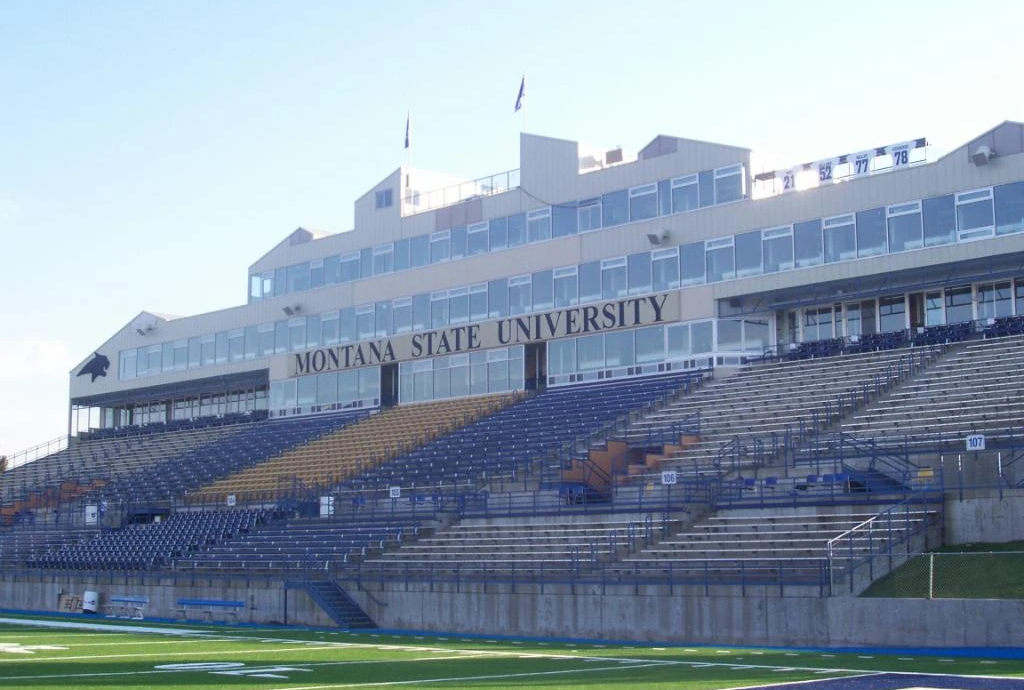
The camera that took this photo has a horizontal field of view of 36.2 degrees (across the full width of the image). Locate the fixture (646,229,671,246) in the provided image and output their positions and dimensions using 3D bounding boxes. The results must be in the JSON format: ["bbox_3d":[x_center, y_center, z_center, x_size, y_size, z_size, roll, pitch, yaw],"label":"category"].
[{"bbox_3d":[6.786,-4.908,72.576,0.950,0.600,0.600,7,-10,-44],"label":"fixture"}]

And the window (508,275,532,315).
[{"bbox_3d":[0.429,-2.534,79.513,0.150,1.980,1.694,7,-10,-44],"label":"window"}]

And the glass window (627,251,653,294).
[{"bbox_3d":[6.020,-3.345,73.831,0.150,1.980,1.555,7,-10,-44],"label":"glass window"}]

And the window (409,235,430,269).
[{"bbox_3d":[-5.006,-5.057,85.432,0.150,1.720,1.661,7,-10,-44],"label":"window"}]

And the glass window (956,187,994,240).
[{"bbox_3d":[18.128,-5.018,61.317,0.100,2.019,1.729,8,-11,-44],"label":"glass window"}]

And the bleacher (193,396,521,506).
[{"bbox_3d":[-7.805,4.977,77.800,12.600,5.900,11.900,8,-11,-44],"label":"bleacher"}]

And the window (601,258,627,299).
[{"bbox_3d":[4.882,-3.196,74.851,0.100,1.934,1.697,8,-11,-44],"label":"window"}]

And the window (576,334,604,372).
[{"bbox_3d":[3.788,0.407,75.765,0.100,1.670,1.833,8,-11,-44],"label":"window"}]

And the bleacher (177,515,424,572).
[{"bbox_3d":[-8.211,7.551,59.120,5.300,2.300,10.100,8,-11,-44],"label":"bleacher"}]

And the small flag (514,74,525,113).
[{"bbox_3d":[0.391,-13.070,81.800,0.550,1.850,0.350,0,-8,0],"label":"small flag"}]

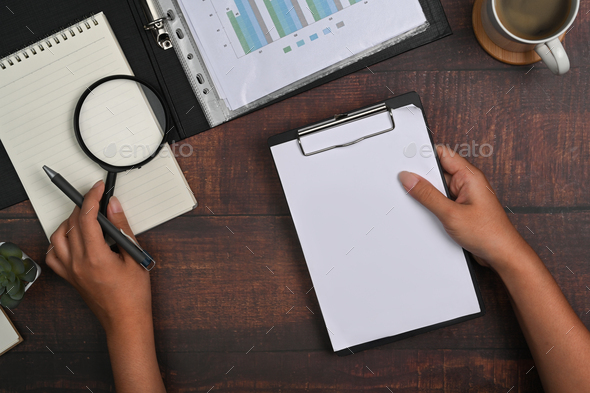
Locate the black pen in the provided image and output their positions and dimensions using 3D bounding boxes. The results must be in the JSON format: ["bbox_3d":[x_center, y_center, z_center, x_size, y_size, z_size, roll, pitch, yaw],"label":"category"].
[{"bbox_3d":[-0.185,0.020,1.004,0.145,0.012,0.013,42,94,7],"label":"black pen"}]

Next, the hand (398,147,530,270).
[{"bbox_3d":[0.164,0.011,1.010,0.075,0.065,0.147,-41,89,4],"label":"hand"}]

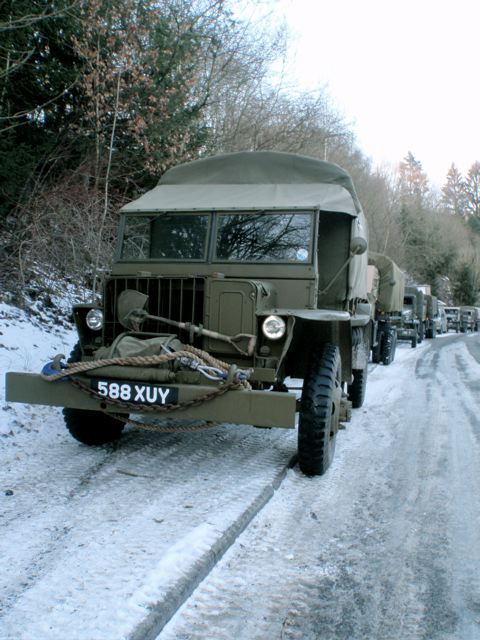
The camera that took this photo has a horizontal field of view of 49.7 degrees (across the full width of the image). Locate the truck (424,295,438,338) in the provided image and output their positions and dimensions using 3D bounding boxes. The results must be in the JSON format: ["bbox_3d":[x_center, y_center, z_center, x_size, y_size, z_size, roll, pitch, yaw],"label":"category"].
[{"bbox_3d":[10.147,-0.307,30.142,2.220,2.680,6.300,3,1,26],"label":"truck"}]

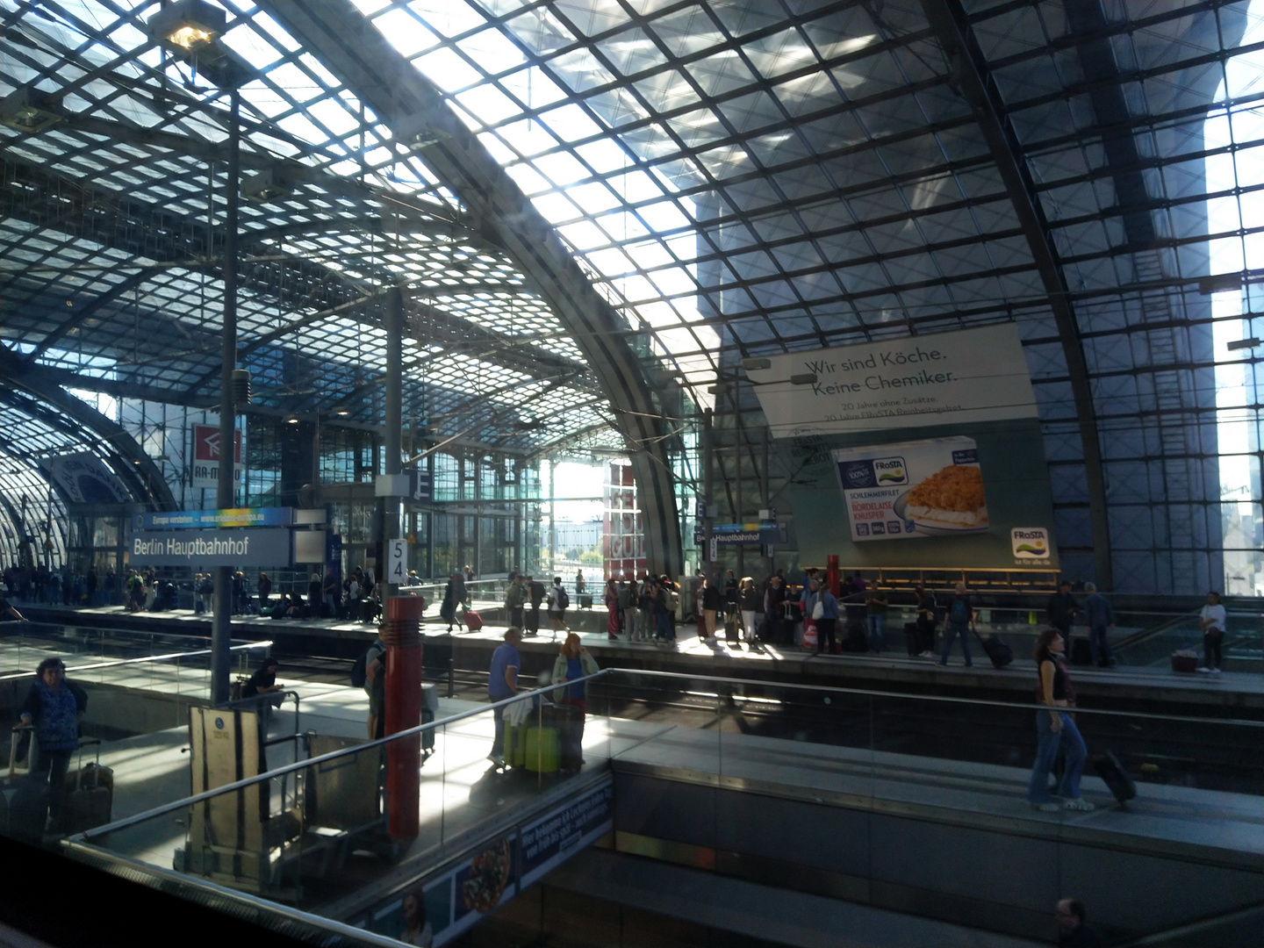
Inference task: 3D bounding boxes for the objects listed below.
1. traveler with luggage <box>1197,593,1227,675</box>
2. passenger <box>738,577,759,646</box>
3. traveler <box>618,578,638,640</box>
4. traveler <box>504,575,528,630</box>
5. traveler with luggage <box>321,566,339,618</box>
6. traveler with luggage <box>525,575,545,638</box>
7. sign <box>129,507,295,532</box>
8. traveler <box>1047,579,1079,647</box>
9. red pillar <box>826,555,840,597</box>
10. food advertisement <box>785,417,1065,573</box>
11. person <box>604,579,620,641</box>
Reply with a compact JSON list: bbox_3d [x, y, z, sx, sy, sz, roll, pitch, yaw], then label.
[{"bbox_3d":[11.876,3.252,18.756,0.420,1.632,0.520,3,-5,-41],"label":"traveler with luggage"},{"bbox_3d":[3.106,3.643,24.435,0.500,1.726,0.380,1,-4,-22],"label":"passenger"},{"bbox_3d":[-0.076,3.809,25.543,0.580,1.675,0.500,3,-6,-44],"label":"traveler"},{"bbox_3d":[-3.448,3.869,27.028,0.620,1.718,0.480,0,-4,-5],"label":"traveler"},{"bbox_3d":[-10.996,4.347,33.532,0.460,1.798,0.500,2,-5,-28],"label":"traveler with luggage"},{"bbox_3d":[-2.817,3.854,26.853,0.560,1.715,0.460,-1,-4,10],"label":"traveler with luggage"},{"bbox_3d":[-4.823,0.517,10.369,2.780,0.185,0.080,-3,-5,30],"label":"sign"},{"bbox_3d":[9.592,3.285,20.303,0.620,1.822,0.420,2,-5,-26],"label":"traveler"},{"bbox_3d":[5.709,3.464,25.784,0.350,2.280,0.350,2,-5,-33],"label":"red pillar"},{"bbox_3d":[9.986,0.986,32.825,9.187,5.618,0.200,-3,23,31],"label":"food advertisement"},{"bbox_3d":[-0.584,3.759,25.546,0.420,1.695,0.420,0,-4,2],"label":"person"}]

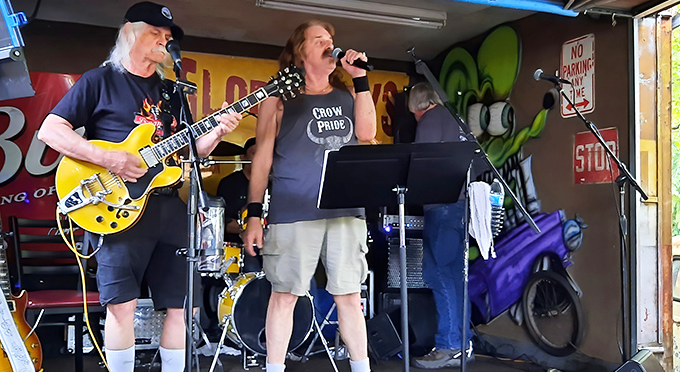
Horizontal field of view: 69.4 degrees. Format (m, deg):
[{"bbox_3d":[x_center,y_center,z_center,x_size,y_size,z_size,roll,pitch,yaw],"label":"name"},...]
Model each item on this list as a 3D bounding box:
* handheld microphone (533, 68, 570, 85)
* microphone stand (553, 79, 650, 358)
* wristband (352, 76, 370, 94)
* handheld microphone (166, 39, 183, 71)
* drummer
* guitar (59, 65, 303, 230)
[{"bbox_3d":[0.985,-0.513,2.320,0.170,0.052,0.052,17,0,17],"label":"handheld microphone"},{"bbox_3d":[1.245,0.288,2.330,0.520,1.500,0.480,1,-3,9],"label":"microphone stand"},{"bbox_3d":[0.097,-0.459,2.220,0.070,0.070,0.062,-9,-3,0],"label":"wristband"},{"bbox_3d":[-0.616,-0.496,1.840,0.052,0.165,0.052,-34,-43,-1],"label":"handheld microphone"},{"bbox_3d":[-0.609,0.366,3.420,0.580,1.380,0.750,2,-3,-18],"label":"drummer"},{"bbox_3d":[-0.559,-0.175,1.836,1.030,0.405,0.080,-32,-12,-5],"label":"guitar"}]

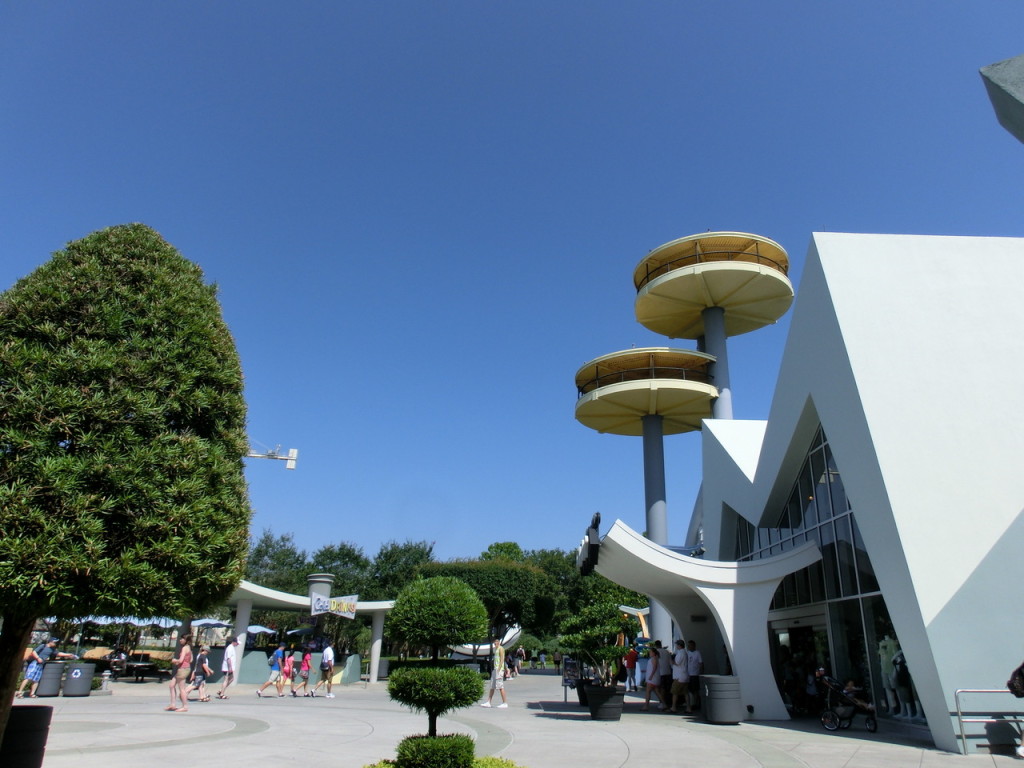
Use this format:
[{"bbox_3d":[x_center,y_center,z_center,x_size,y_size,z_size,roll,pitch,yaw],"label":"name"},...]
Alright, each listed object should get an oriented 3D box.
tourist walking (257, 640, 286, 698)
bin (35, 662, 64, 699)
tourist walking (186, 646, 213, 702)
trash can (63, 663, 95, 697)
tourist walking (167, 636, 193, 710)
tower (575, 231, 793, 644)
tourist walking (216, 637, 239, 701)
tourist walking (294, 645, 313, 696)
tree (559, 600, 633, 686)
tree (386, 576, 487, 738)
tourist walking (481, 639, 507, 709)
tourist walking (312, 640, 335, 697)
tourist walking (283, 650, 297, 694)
[{"bbox_3d":[-7.896,9.524,23.659,0.900,1.710,0.520,1,-21,0],"label":"tourist walking"},{"bbox_3d":[-14.742,9.431,22.621,0.750,0.980,0.700,6,-21,-14],"label":"bin"},{"bbox_3d":[-9.138,8.628,21.132,0.780,1.530,0.500,1,-21,0],"label":"tourist walking"},{"bbox_3d":[-13.845,9.483,22.739,0.750,0.980,0.700,6,-21,-14],"label":"trash can"},{"bbox_3d":[-7.587,6.717,16.526,0.600,1.650,0.500,8,-22,-19],"label":"tourist walking"},{"bbox_3d":[12.214,4.179,46.056,16.000,28.000,13.800,1,-21,0],"label":"tower"},{"bbox_3d":[-9.111,9.074,22.718,0.600,1.813,0.520,5,-21,-11],"label":"tourist walking"},{"bbox_3d":[-6.907,9.627,23.819,0.620,1.584,0.460,5,-21,-11],"label":"tourist walking"},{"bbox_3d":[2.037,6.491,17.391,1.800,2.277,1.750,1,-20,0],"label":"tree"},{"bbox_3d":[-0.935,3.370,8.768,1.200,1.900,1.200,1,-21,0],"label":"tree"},{"bbox_3d":[-0.447,7.796,19.157,0.680,1.750,0.520,10,-22,-21],"label":"tourist walking"},{"bbox_3d":[-6.295,9.513,23.733,0.720,1.747,0.500,5,-21,-11],"label":"tourist walking"},{"bbox_3d":[-7.475,9.767,24.018,0.500,1.451,0.450,5,-21,-11],"label":"tourist walking"}]

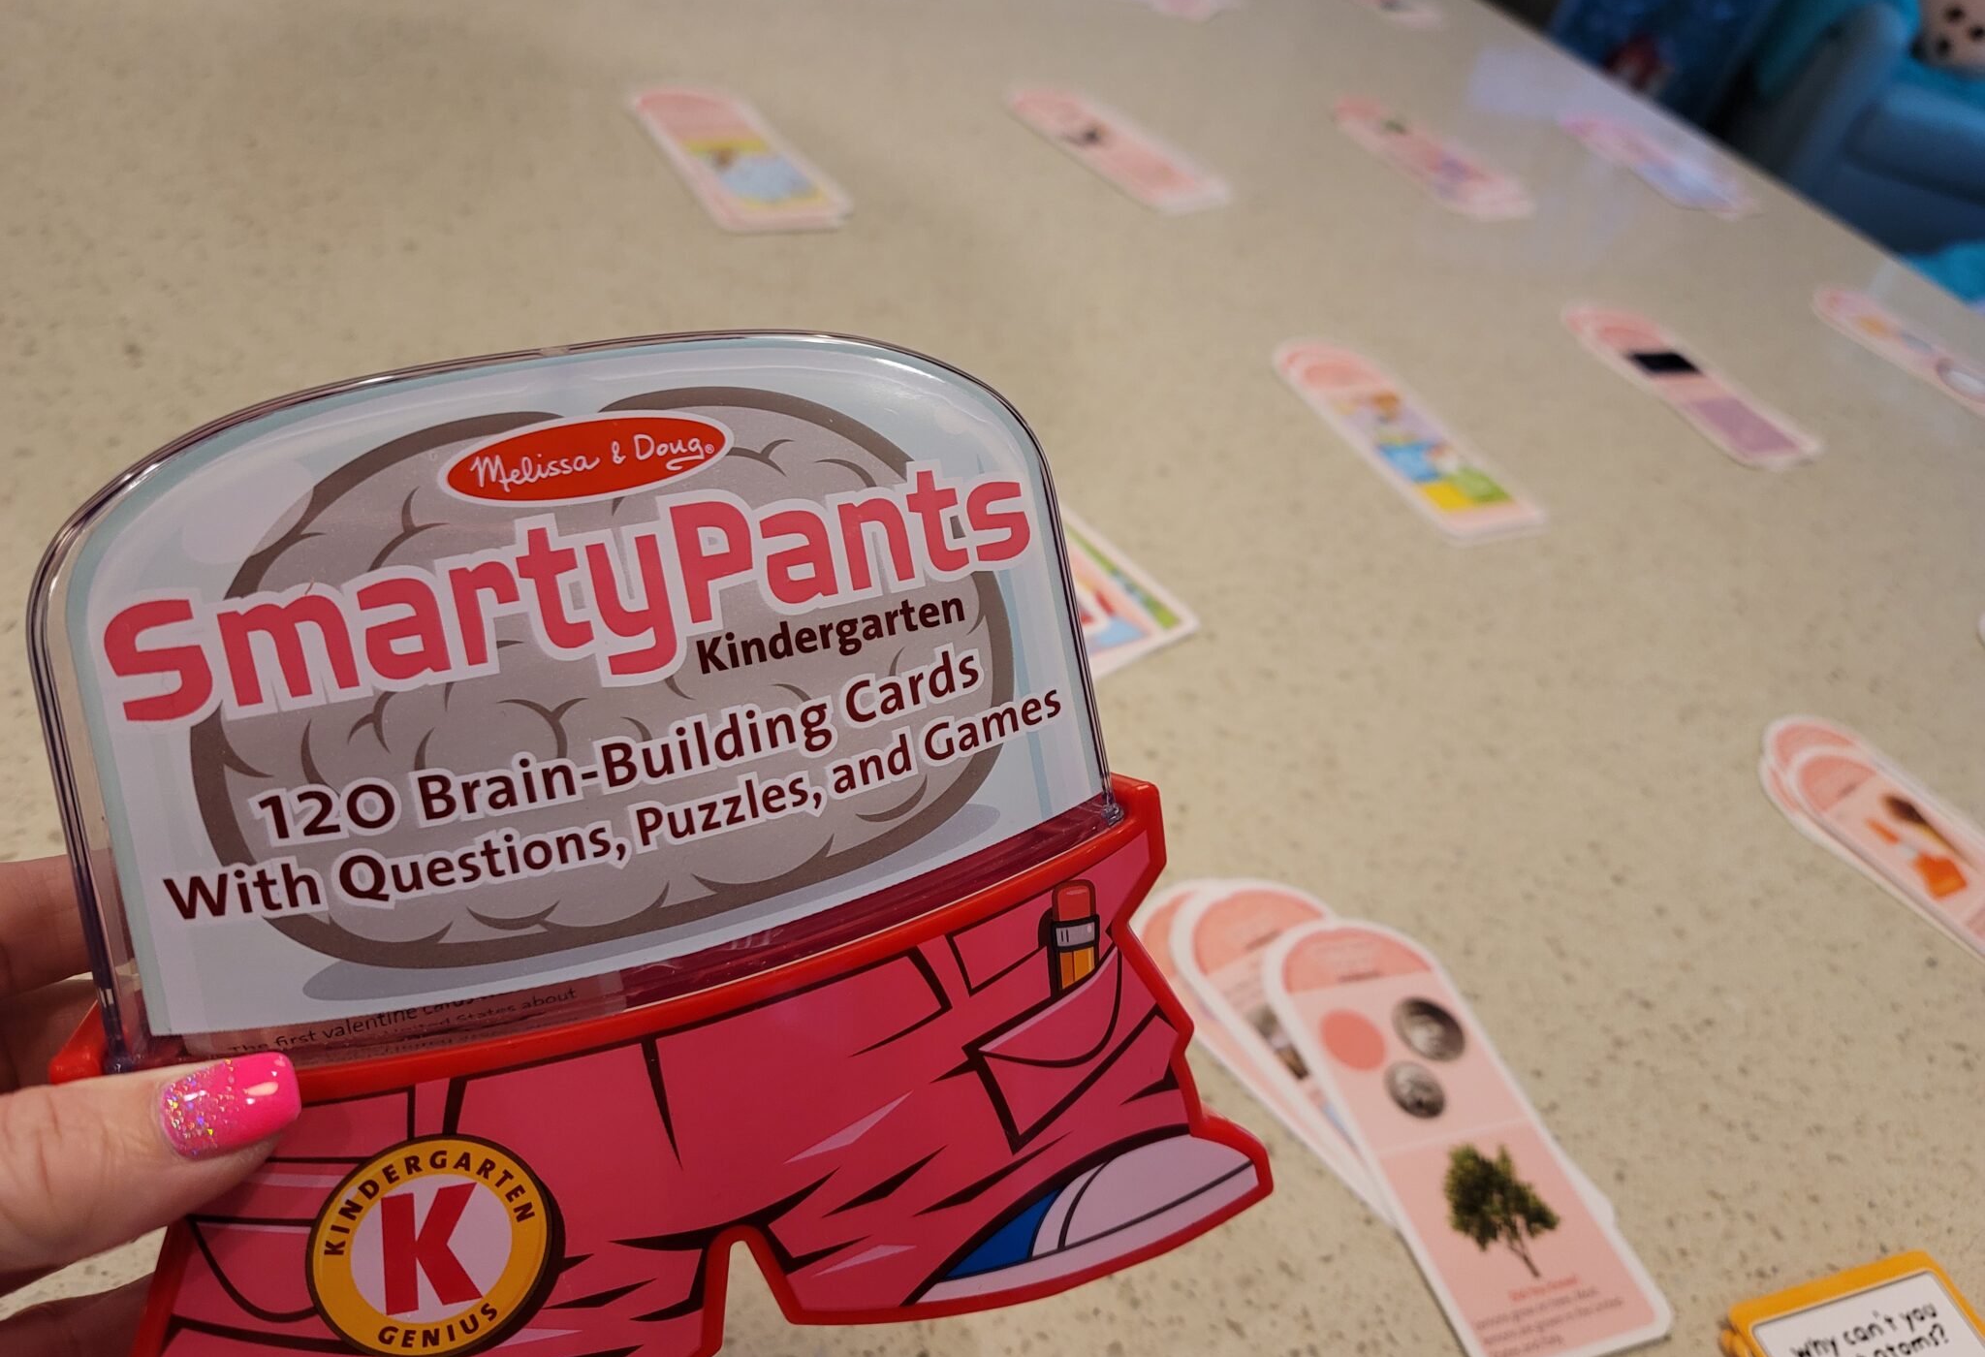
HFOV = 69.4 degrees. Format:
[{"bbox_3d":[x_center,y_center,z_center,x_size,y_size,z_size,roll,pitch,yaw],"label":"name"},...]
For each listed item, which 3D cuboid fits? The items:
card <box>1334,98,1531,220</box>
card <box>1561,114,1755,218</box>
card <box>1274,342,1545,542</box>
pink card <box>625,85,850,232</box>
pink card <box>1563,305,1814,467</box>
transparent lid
[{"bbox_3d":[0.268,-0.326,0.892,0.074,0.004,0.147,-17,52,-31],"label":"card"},{"bbox_3d":[0.452,-0.351,0.977,0.076,0.004,0.140,-22,55,-35],"label":"card"},{"bbox_3d":[0.179,-0.109,0.622,0.059,0.004,0.138,-13,49,-26],"label":"card"},{"bbox_3d":[-0.129,-0.258,0.697,0.063,0.004,0.141,-15,50,-28],"label":"pink card"},{"bbox_3d":[0.340,-0.149,0.708,0.066,0.004,0.136,-14,50,-27],"label":"pink card"},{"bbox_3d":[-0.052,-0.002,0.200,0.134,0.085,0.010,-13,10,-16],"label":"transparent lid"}]

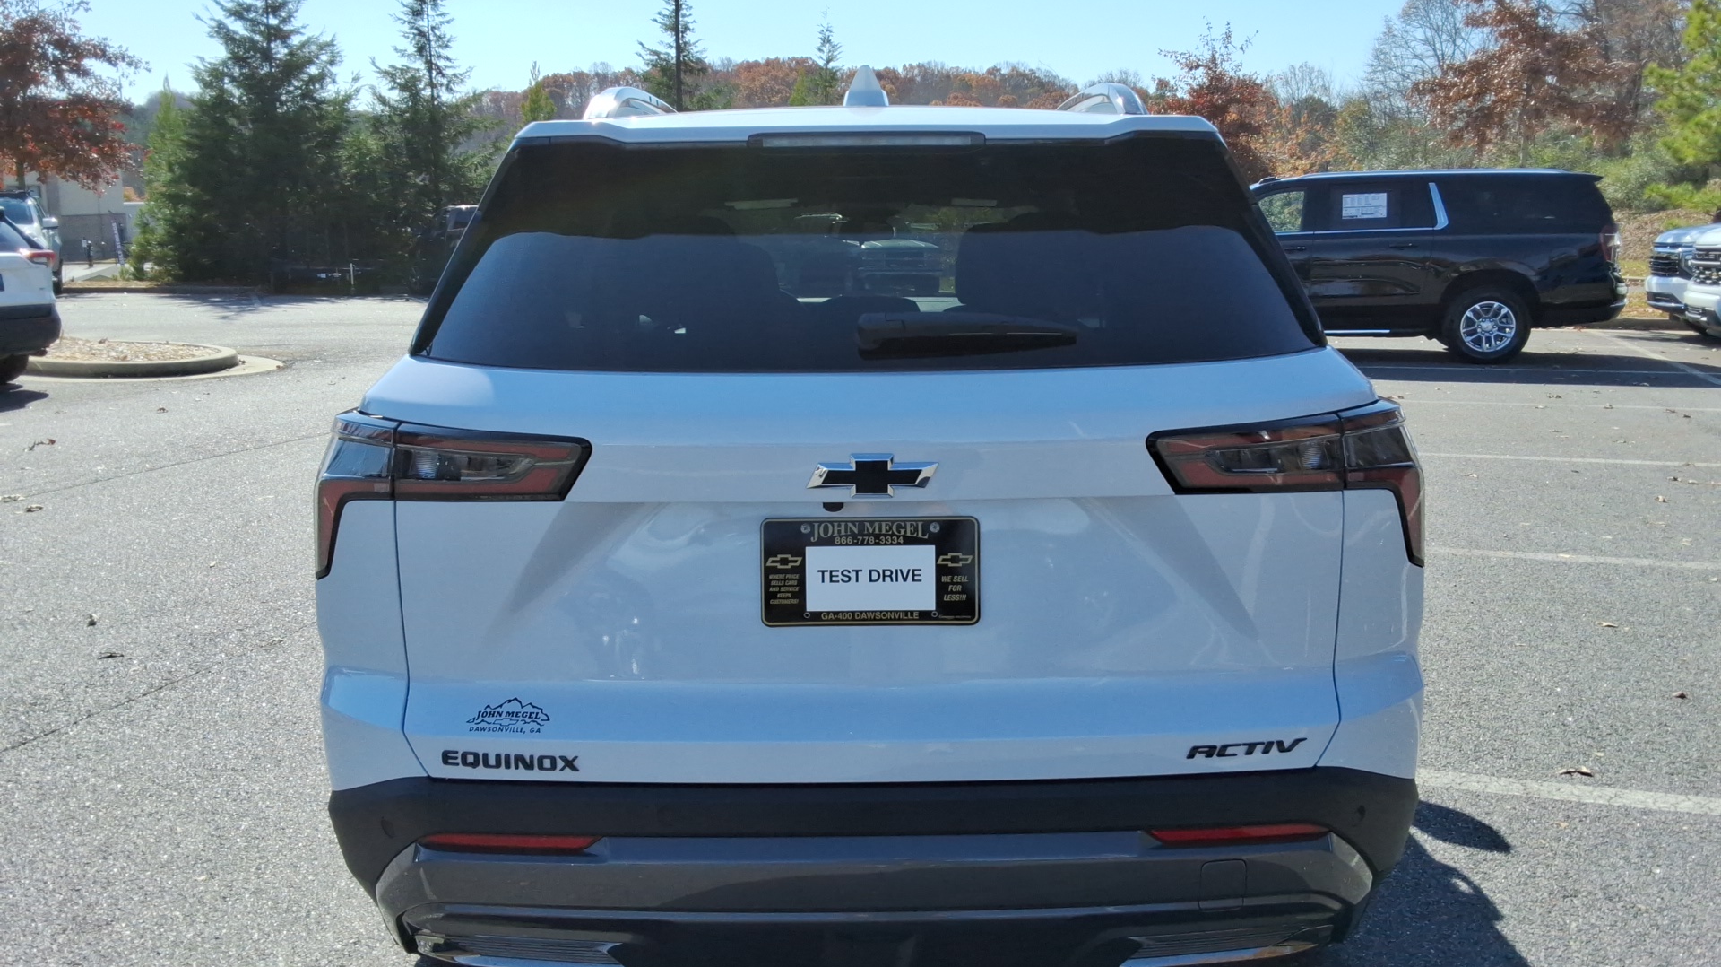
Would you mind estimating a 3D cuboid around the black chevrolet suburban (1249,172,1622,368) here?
[{"bbox_3d":[5.097,-2.395,15.212,5.700,1.920,2.060,3,11,16],"label":"black chevrolet suburban"}]

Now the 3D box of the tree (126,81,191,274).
[{"bbox_3d":[-15.667,-6.788,31.285,1.750,4.400,1.750,0,11,0],"label":"tree"}]

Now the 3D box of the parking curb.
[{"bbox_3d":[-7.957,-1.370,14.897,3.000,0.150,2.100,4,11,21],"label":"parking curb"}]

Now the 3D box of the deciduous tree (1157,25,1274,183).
[{"bbox_3d":[9.454,-8.826,37.008,3.700,6.500,3.700,0,11,0],"label":"deciduous tree"}]

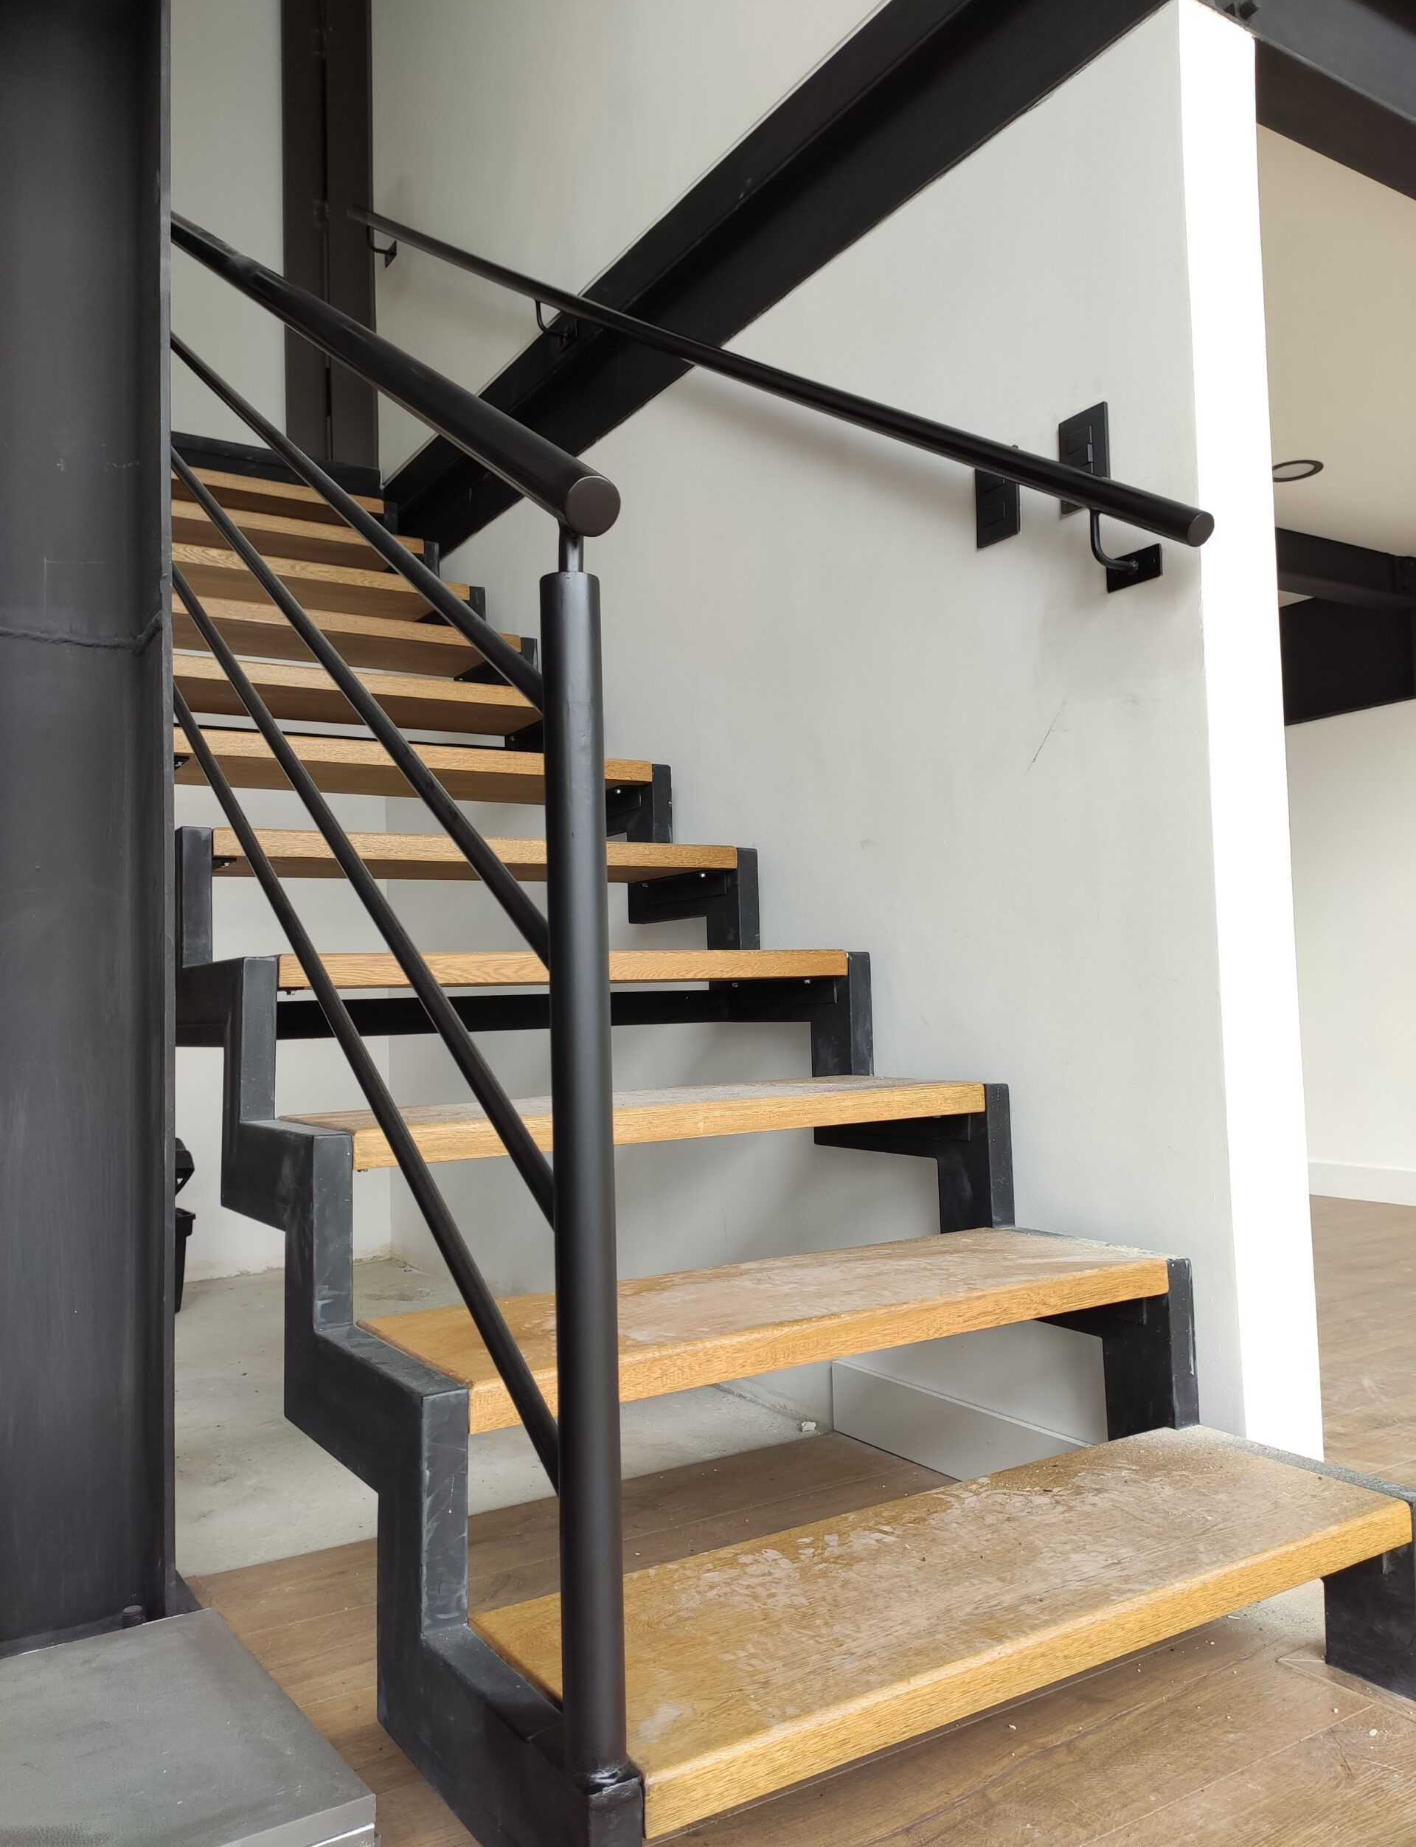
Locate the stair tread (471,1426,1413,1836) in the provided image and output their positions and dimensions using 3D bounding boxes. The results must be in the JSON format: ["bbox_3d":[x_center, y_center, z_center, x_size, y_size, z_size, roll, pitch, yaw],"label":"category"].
[{"bbox_3d":[0.242,0.578,1.255,0.841,0.038,0.284,0,-4,-32],"label":"stair tread"}]

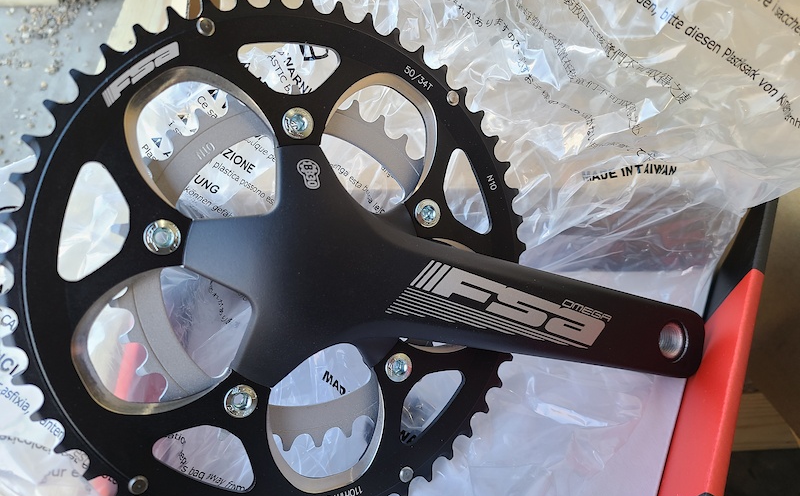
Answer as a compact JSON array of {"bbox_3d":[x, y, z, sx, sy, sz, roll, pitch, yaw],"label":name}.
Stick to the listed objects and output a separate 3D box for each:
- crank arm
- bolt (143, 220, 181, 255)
[{"bbox_3d":[0.065,0.030,0.267,0.173,0.037,0.018,13,-5,-22],"label":"crank arm"},{"bbox_3d":[-0.083,-0.004,0.208,0.012,0.012,0.007,13,-6,-26],"label":"bolt"}]

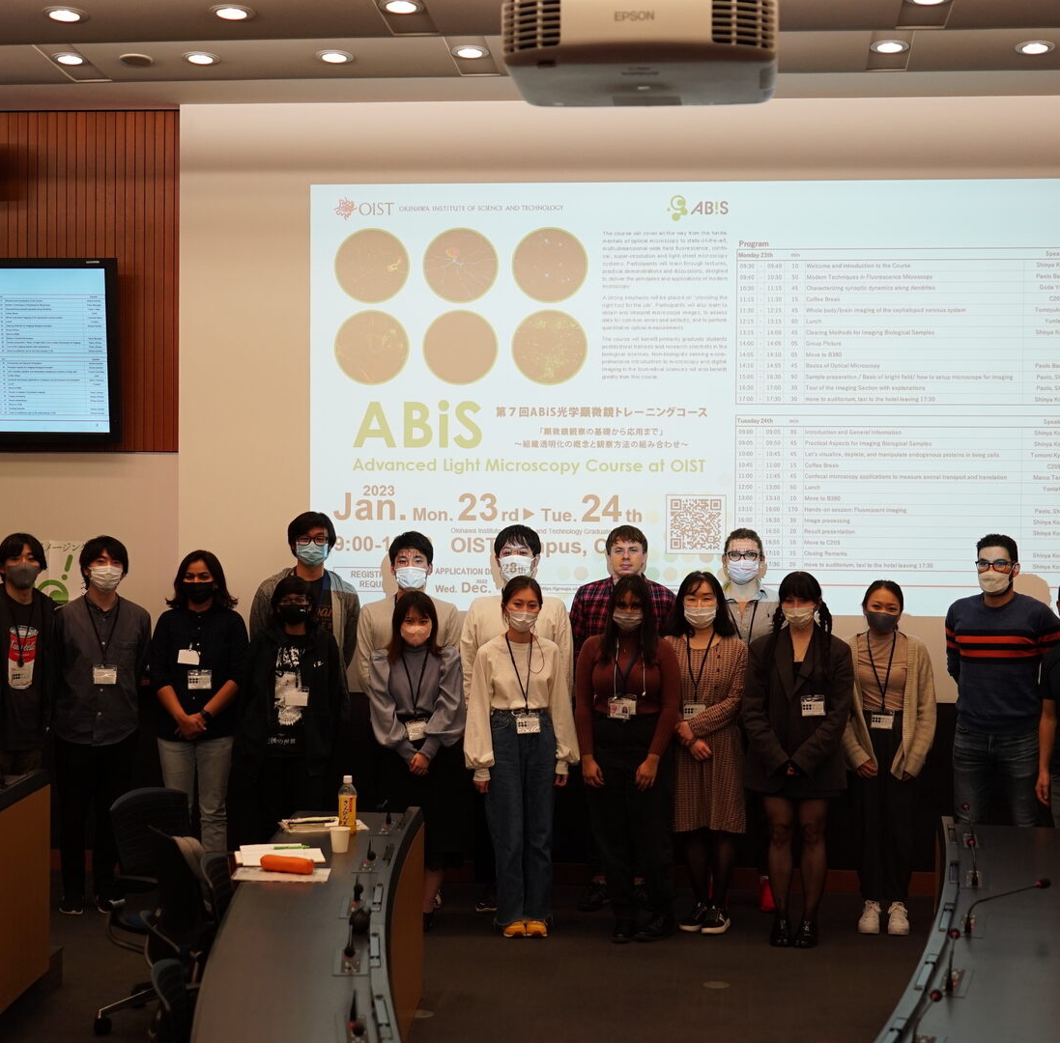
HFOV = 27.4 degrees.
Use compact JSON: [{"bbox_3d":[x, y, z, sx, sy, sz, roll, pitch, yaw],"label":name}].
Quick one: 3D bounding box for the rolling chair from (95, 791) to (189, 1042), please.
[{"bbox_3d":[-1.356,1.415,7.920,0.600,0.890,0.600,2,2,38],"label":"rolling chair"}]

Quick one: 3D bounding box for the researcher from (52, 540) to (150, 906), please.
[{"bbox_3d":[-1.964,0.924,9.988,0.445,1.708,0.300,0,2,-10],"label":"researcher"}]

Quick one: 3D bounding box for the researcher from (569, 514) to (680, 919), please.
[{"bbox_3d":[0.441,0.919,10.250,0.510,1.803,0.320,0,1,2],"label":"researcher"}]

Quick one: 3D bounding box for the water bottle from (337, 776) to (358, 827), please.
[{"bbox_3d":[-0.683,1.052,8.150,0.069,0.206,0.069,0,1,0],"label":"water bottle"}]

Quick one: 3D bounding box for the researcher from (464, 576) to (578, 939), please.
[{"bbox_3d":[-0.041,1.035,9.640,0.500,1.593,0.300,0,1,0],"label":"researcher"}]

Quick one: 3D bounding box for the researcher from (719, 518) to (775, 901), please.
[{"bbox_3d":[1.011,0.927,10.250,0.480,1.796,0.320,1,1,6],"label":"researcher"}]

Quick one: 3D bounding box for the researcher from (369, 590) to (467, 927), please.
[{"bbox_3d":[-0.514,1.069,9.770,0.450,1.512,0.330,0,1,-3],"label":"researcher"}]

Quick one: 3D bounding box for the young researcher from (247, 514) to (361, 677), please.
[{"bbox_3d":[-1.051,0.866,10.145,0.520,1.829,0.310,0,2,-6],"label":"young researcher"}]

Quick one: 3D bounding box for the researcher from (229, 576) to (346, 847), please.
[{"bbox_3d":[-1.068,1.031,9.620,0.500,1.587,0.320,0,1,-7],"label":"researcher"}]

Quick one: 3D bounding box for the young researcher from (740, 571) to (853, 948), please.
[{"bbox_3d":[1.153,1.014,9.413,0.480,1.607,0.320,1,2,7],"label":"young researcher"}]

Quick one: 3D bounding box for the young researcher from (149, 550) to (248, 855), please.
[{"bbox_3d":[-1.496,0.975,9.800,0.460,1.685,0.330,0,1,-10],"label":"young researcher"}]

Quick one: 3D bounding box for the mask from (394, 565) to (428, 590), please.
[{"bbox_3d":[-0.546,0.259,9.970,0.150,0.110,0.090,0,2,-3],"label":"mask"}]

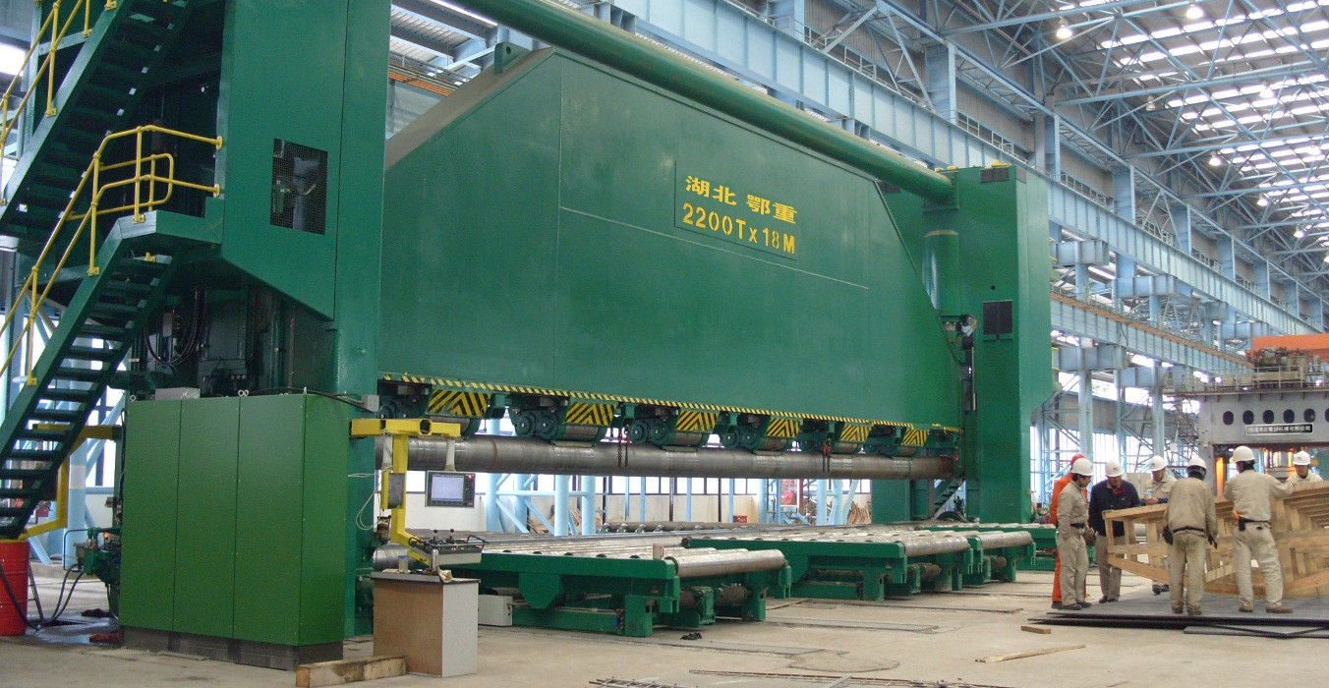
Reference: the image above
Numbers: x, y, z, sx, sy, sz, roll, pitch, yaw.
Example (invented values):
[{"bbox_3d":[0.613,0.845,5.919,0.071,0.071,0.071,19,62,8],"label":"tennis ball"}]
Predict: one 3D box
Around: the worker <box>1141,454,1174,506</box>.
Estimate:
[{"bbox_3d":[6.582,2.408,17.943,0.540,1.797,0.400,-3,-7,30],"label":"worker"}]

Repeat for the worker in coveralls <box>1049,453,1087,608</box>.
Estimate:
[{"bbox_3d":[4.884,2.254,16.289,0.450,1.823,0.450,0,-6,9],"label":"worker in coveralls"}]

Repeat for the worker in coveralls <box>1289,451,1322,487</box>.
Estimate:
[{"bbox_3d":[7.994,2.231,16.712,0.540,1.770,0.400,-2,-6,23],"label":"worker in coveralls"}]

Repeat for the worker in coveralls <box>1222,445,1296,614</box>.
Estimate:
[{"bbox_3d":[6.740,2.109,15.336,0.720,1.874,0.520,-2,-6,22],"label":"worker in coveralls"}]

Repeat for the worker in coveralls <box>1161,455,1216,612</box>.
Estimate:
[{"bbox_3d":[5.826,2.129,14.953,0.560,1.741,0.400,-1,-6,18],"label":"worker in coveralls"}]

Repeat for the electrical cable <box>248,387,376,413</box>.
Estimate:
[{"bbox_3d":[-3.227,0.513,12.300,1.300,0.240,0.220,4,-7,-30],"label":"electrical cable"}]

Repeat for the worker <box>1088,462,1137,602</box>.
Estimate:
[{"bbox_3d":[5.461,2.292,16.402,0.550,1.697,0.400,1,-6,-7],"label":"worker"}]

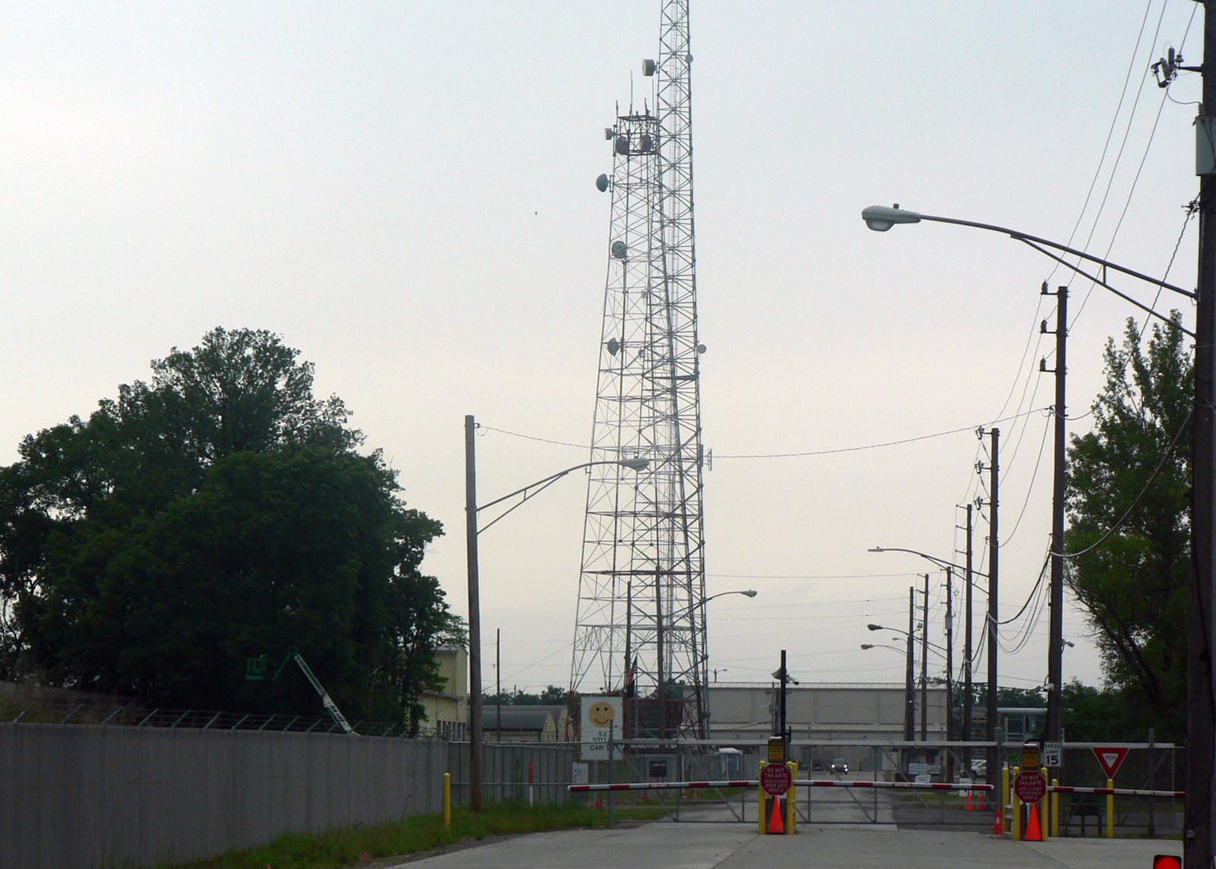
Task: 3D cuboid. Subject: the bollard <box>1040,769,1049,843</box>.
[{"bbox_3d":[8.261,7.004,77.755,0.130,1.390,0.130,0,-5,0],"label":"bollard"}]

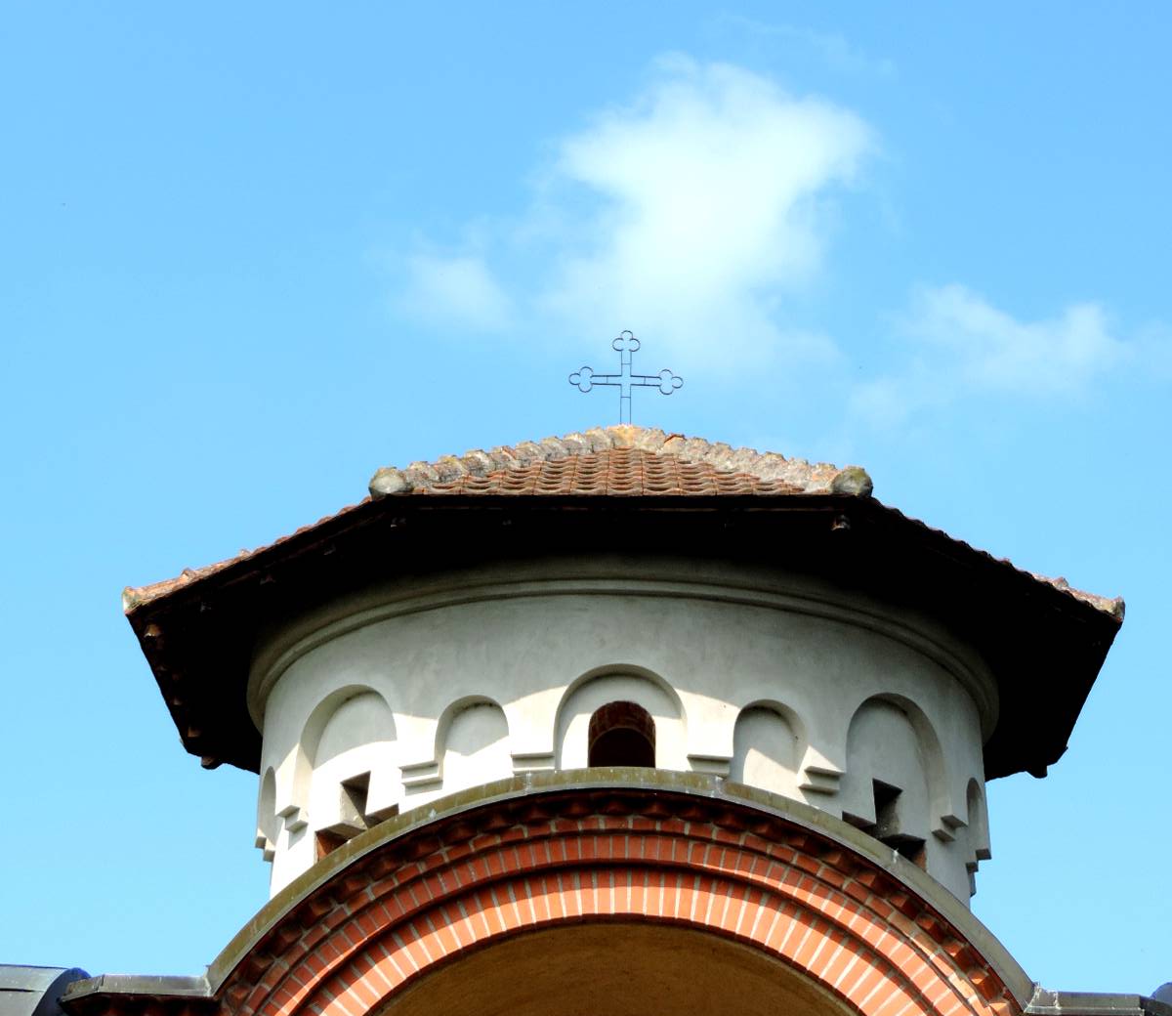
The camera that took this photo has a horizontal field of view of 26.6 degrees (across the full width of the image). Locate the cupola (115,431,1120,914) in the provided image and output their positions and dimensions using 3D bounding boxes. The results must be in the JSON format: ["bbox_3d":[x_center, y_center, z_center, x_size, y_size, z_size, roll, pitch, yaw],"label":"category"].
[{"bbox_3d":[0.248,1.170,16.759,6.301,3.855,6.301,1,-25,1],"label":"cupola"}]

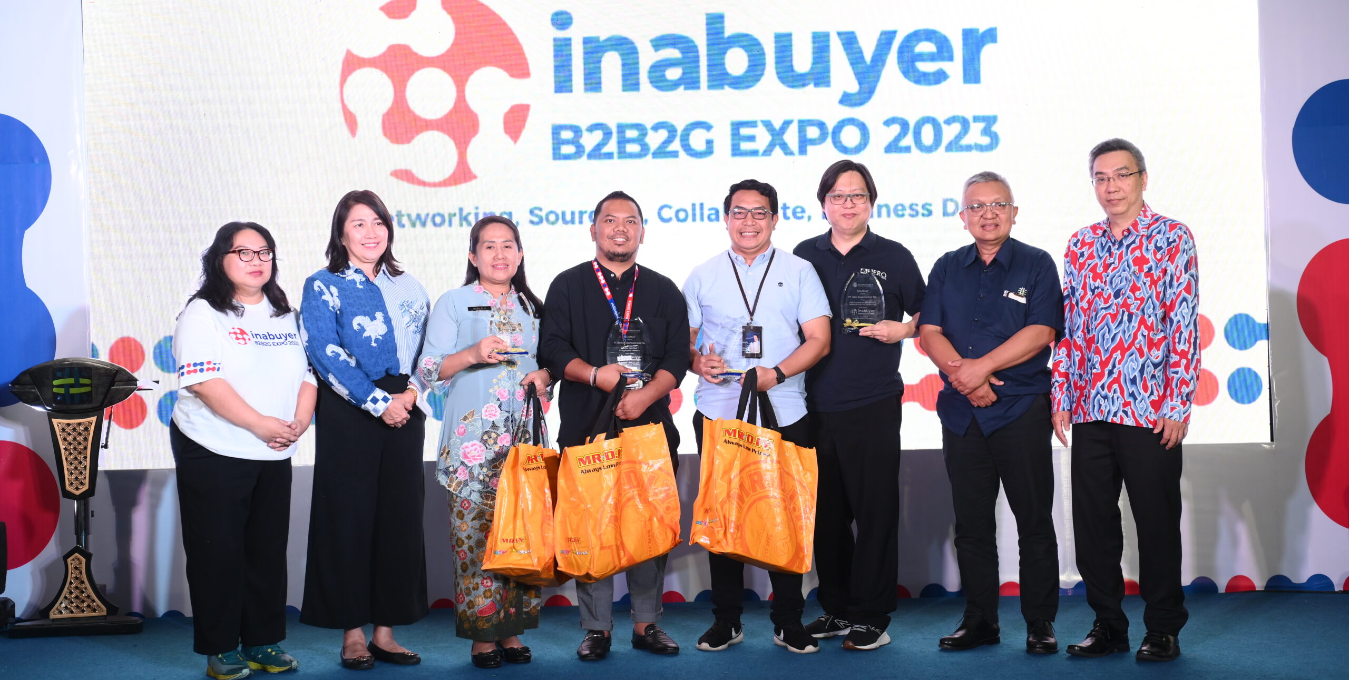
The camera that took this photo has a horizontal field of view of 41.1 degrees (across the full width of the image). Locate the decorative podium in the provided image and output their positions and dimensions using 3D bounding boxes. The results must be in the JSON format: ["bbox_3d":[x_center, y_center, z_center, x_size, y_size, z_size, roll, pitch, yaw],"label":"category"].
[{"bbox_3d":[-2.353,0.611,7.070,0.500,1.070,0.400,-1,0,-12],"label":"decorative podium"}]

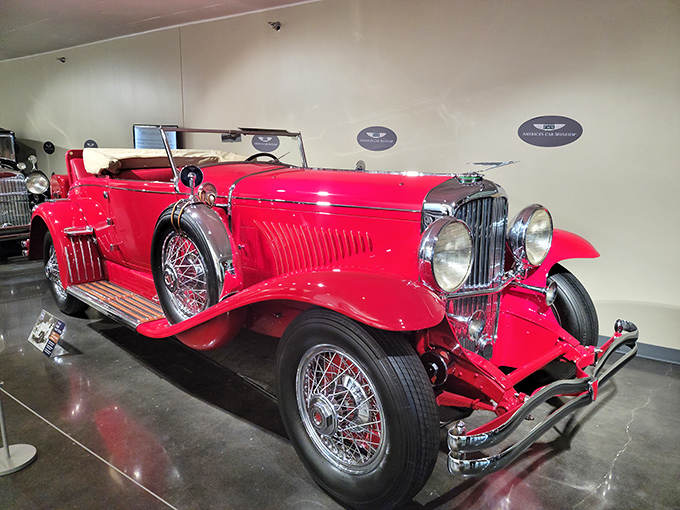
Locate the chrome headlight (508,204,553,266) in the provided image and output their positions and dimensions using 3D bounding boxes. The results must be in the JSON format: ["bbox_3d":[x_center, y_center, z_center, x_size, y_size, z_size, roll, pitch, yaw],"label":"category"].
[{"bbox_3d":[0.922,-0.103,2.447,0.302,0.302,0.185,-10,14,-43],"label":"chrome headlight"}]

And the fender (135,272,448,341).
[{"bbox_3d":[-0.362,0.294,2.398,0.480,0.650,2.210,-10,14,-43],"label":"fender"}]

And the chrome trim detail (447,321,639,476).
[{"bbox_3d":[0.964,0.530,2.038,1.570,0.190,0.230,-10,14,-43],"label":"chrome trim detail"}]

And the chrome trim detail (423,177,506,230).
[{"bbox_3d":[0.616,-0.241,2.258,0.540,0.250,0.230,-10,14,-43],"label":"chrome trim detail"}]

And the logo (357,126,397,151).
[{"bbox_3d":[0.339,-1.077,4.551,0.460,0.230,0.015,7,13,40],"label":"logo"}]

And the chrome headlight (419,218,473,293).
[{"bbox_3d":[0.386,-0.005,1.942,0.302,0.302,0.185,-10,14,-43],"label":"chrome headlight"}]

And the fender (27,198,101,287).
[{"bbox_3d":[-2.643,-0.142,4.657,0.320,0.720,1.350,-10,14,-43],"label":"fender"}]

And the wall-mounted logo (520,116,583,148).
[{"bbox_3d":[1.526,-0.897,3.566,0.460,0.230,0.015,7,13,40],"label":"wall-mounted logo"}]

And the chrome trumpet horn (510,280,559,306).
[{"bbox_3d":[0.968,0.174,2.474,0.130,0.130,0.260,-10,14,-43],"label":"chrome trumpet horn"}]

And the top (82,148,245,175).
[{"bbox_3d":[-1.449,-0.800,4.283,1.220,0.220,0.790,-10,14,-43],"label":"top"}]

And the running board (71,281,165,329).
[{"bbox_3d":[-1.711,0.351,3.748,0.290,0.055,1.470,-10,14,-43],"label":"running board"}]

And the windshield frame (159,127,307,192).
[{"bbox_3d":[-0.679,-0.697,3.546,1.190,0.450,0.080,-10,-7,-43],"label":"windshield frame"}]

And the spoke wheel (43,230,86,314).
[{"bbox_3d":[-2.560,0.146,4.579,0.200,0.798,0.798,-10,14,-43],"label":"spoke wheel"}]

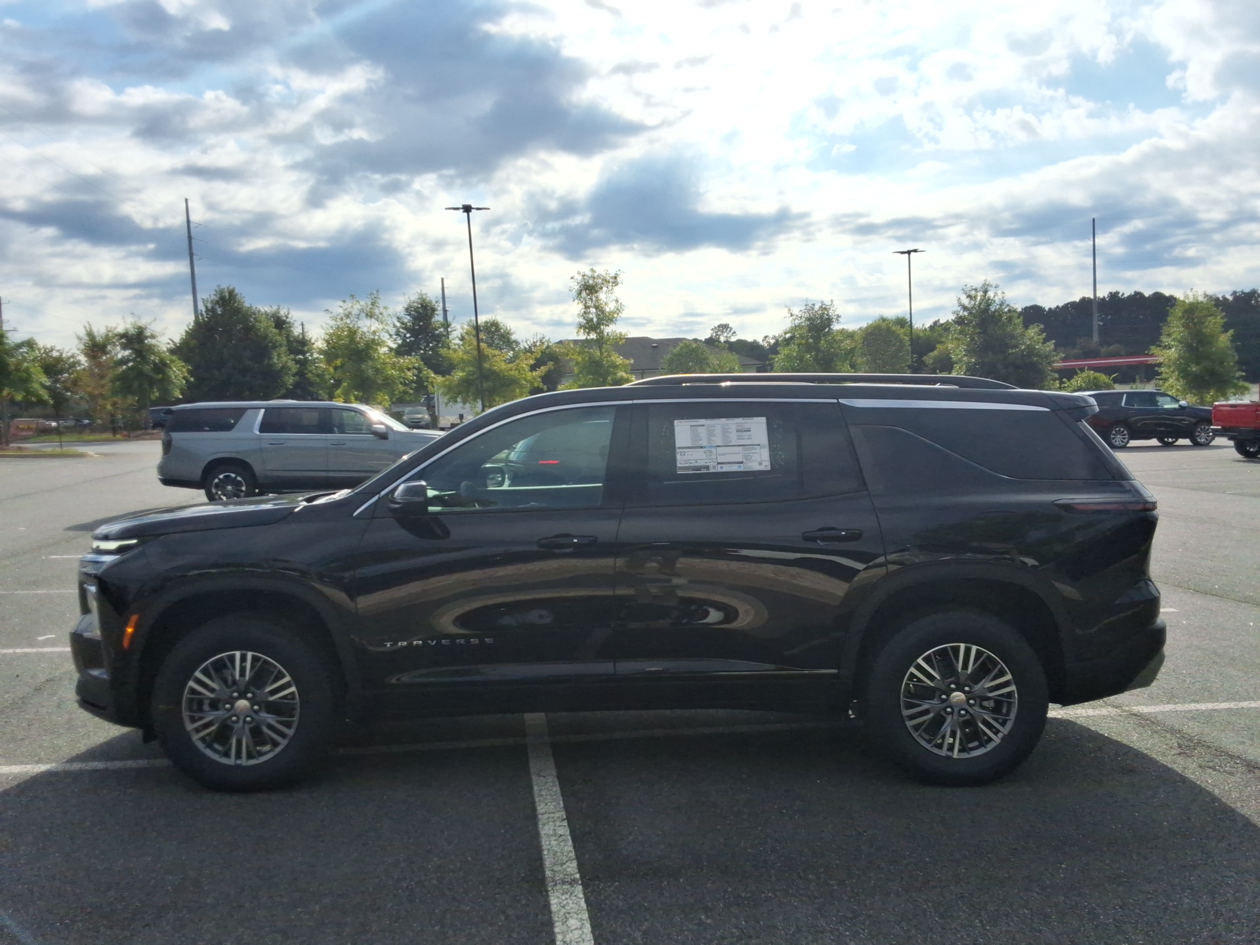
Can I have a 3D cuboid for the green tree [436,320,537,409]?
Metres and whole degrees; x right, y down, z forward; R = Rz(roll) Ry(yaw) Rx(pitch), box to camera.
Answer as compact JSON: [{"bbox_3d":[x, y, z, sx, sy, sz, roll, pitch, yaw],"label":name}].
[{"bbox_3d":[-7.207,-4.721,52.000,5.170,5.780,5.170,-3,4,0],"label":"green tree"}]

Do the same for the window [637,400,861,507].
[{"bbox_3d":[0.507,-0.089,4.409,0.955,0.445,0.180,0,5,0],"label":"window"}]

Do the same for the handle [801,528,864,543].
[{"bbox_3d":[0.853,0.268,4.298,0.262,0.067,0.050,0,5,0],"label":"handle"}]

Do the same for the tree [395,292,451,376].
[{"bbox_3d":[-15.030,-8.222,75.000,4.780,10.140,4.780,-3,4,0],"label":"tree"}]

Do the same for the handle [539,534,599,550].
[{"bbox_3d":[-0.264,0.295,4.330,0.260,0.062,0.060,-2,4,0],"label":"handle"}]

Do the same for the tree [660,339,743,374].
[{"bbox_3d":[4.371,-5.746,62.000,5.210,4.854,5.210,-3,5,4],"label":"tree"}]

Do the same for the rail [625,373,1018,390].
[{"bbox_3d":[0.893,-0.423,4.740,1.820,0.080,0.070,-1,4,0],"label":"rail"}]

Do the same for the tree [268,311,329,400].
[{"bbox_3d":[-25.500,-7.684,78.000,5.400,9.200,5.400,-3,4,-17],"label":"tree"}]

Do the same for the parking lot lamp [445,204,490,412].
[{"bbox_3d":[-5.407,-5.024,36.000,1.600,8.900,1.500,-2,4,-9],"label":"parking lot lamp"}]

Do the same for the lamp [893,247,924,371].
[{"bbox_3d":[14.665,-6.962,53.000,1.700,9.370,0.500,-3,4,0],"label":"lamp"}]

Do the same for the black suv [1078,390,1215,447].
[{"bbox_3d":[18.020,-1.900,36.000,5.350,1.930,2.060,-1,4,-6],"label":"black suv"}]

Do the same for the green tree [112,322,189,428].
[{"bbox_3d":[-29.072,-5.659,62.000,4.670,6.950,4.670,-3,4,0],"label":"green tree"}]

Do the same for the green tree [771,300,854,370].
[{"bbox_3d":[9.495,-5.452,53.000,4.500,6.900,4.500,-1,4,10],"label":"green tree"}]

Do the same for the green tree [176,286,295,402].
[{"bbox_3d":[-26.336,-7.562,68.000,8.472,9.898,8.472,-5,5,-21],"label":"green tree"}]

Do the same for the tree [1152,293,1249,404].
[{"bbox_3d":[26.260,-5.061,47.000,4.400,6.400,4.400,1,4,30],"label":"tree"}]

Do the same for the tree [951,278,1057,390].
[{"bbox_3d":[20.579,-6.913,56.000,6.274,7.322,6.274,-1,5,20],"label":"tree"}]

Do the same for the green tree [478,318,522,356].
[{"bbox_3d":[-10.856,-7.765,80.000,5.200,8.900,5.200,-2,4,-7],"label":"green tree"}]

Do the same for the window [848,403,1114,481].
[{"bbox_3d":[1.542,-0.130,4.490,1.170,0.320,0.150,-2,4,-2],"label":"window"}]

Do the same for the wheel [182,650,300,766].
[{"bbox_3d":[-1.666,1.006,4.463,0.500,0.500,0.180,0,5,0],"label":"wheel"}]

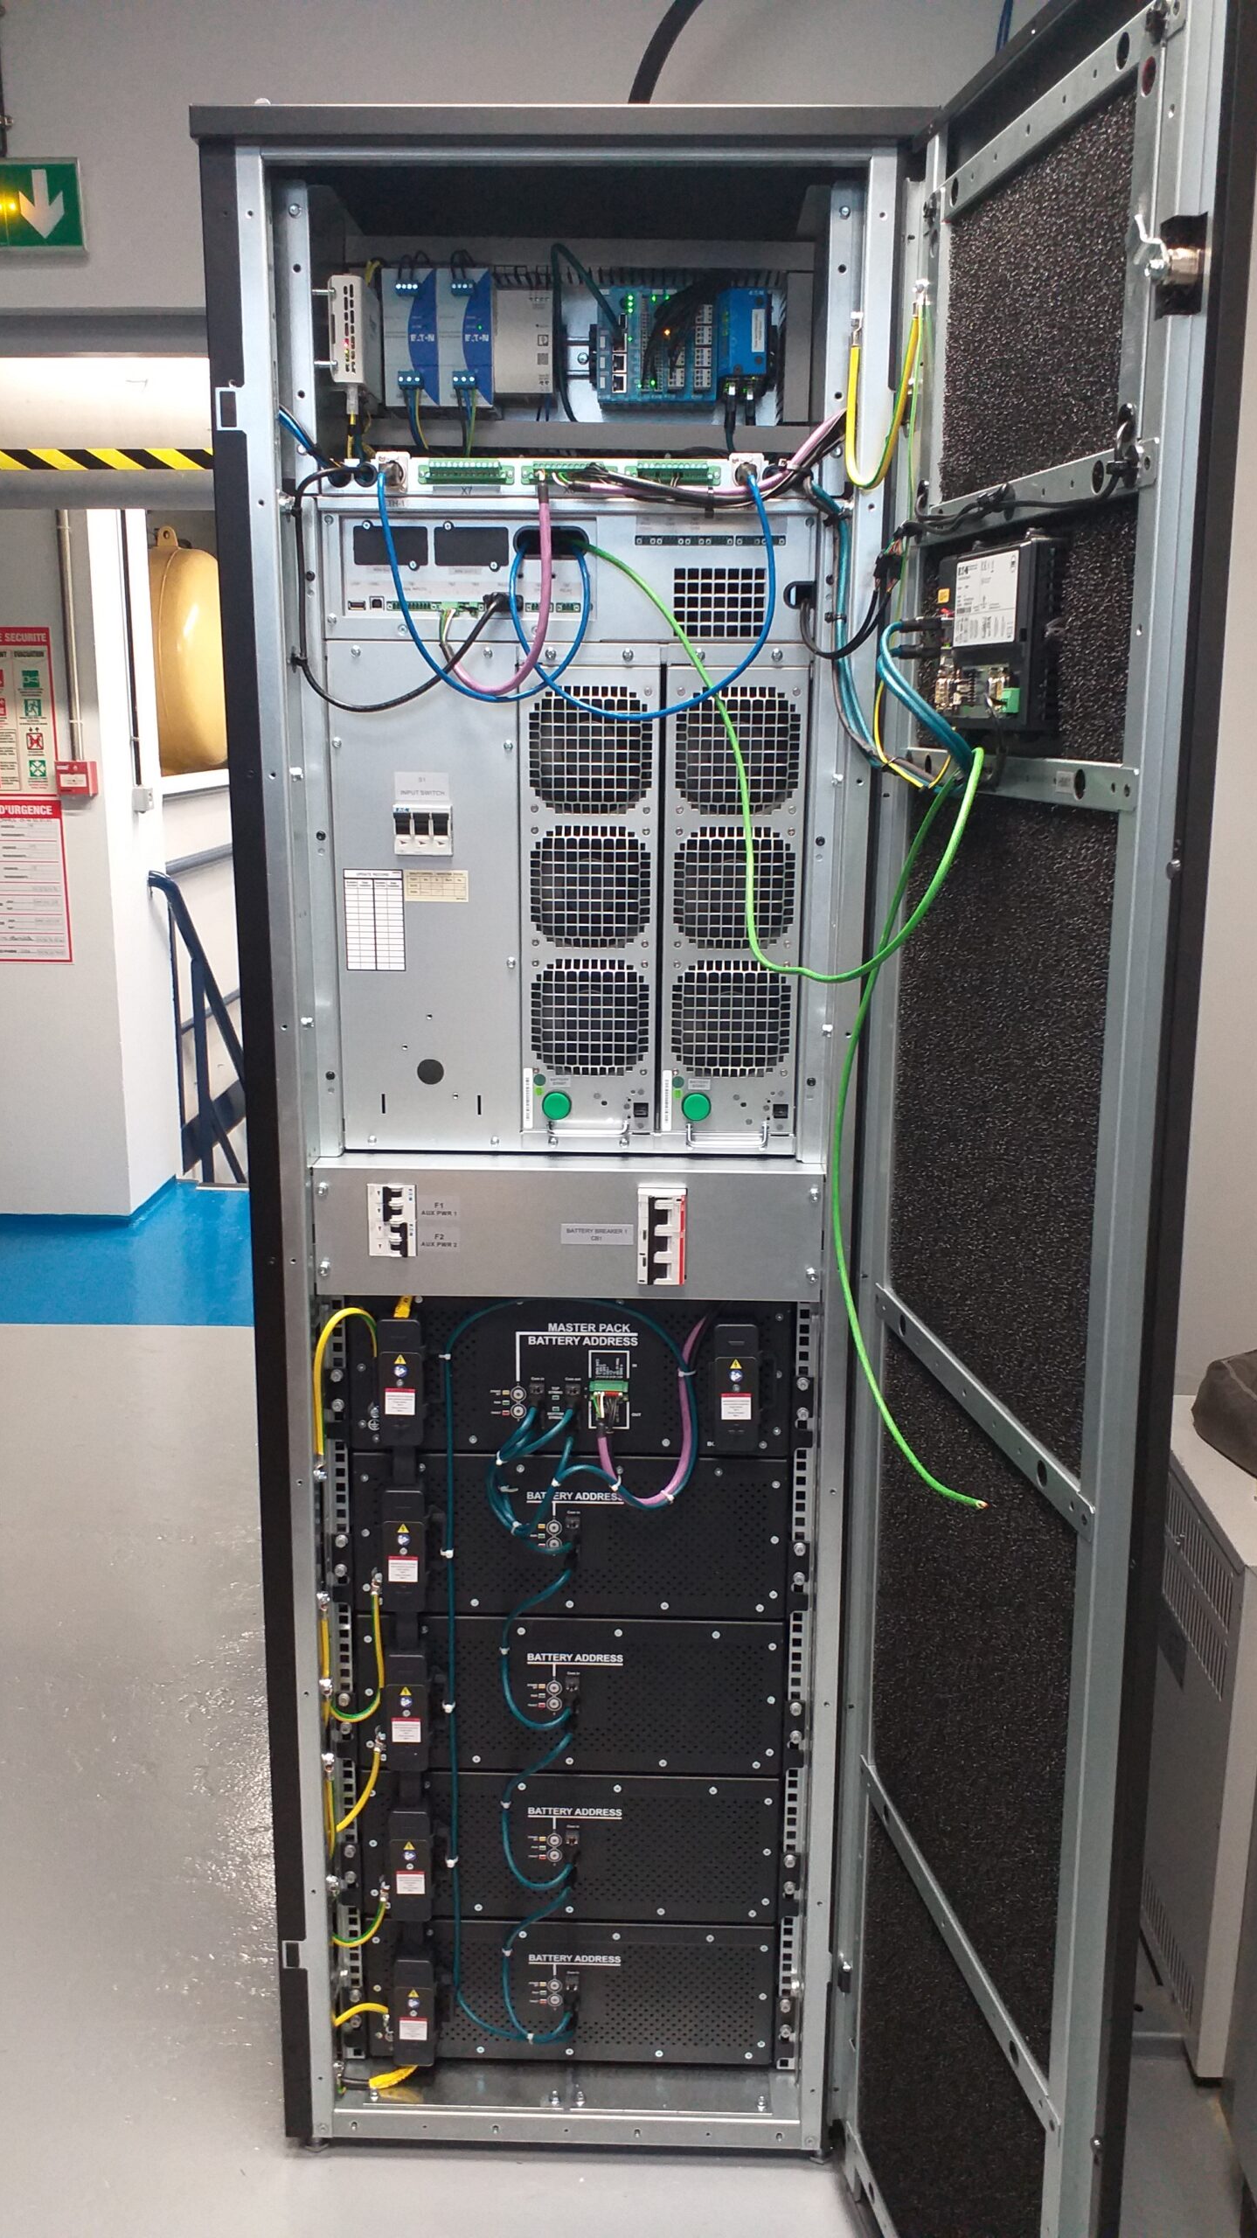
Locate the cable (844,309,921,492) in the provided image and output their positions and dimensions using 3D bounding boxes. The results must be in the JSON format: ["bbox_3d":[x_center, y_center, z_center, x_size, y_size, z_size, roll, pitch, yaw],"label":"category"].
[{"bbox_3d":[0.211,-0.595,1.393,0.055,0.130,0.090,1,12,1],"label":"cable"}]

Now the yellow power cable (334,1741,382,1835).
[{"bbox_3d":[-0.280,0.689,1.730,0.051,0.109,0.060,1,12,1],"label":"yellow power cable"}]

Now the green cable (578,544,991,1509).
[{"bbox_3d":[0.113,-0.119,1.380,0.325,0.740,0.430,1,12,1],"label":"green cable"}]

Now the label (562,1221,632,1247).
[{"bbox_3d":[-0.030,0.110,1.601,0.070,0.023,0.003,1,12,1],"label":"label"}]

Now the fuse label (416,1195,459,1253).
[{"bbox_3d":[-0.181,0.099,1.602,0.038,0.054,0.003,1,12,1],"label":"fuse label"}]

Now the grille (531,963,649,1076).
[{"bbox_3d":[-0.036,-0.095,1.604,0.114,0.110,0.012,1,12,1],"label":"grille"}]

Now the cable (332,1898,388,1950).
[{"bbox_3d":[-0.281,0.843,1.759,0.059,0.063,0.060,1,12,1],"label":"cable"}]

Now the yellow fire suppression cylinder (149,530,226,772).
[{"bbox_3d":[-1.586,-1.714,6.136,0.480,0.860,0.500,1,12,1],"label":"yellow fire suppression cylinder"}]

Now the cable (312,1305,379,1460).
[{"bbox_3d":[-0.276,0.254,1.630,0.065,0.155,0.070,1,12,1],"label":"cable"}]

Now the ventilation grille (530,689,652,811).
[{"bbox_3d":[-0.034,-0.338,1.543,0.112,0.109,0.010,1,12,1],"label":"ventilation grille"}]

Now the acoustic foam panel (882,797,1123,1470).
[{"bbox_3d":[0.285,-0.017,1.270,0.030,0.455,0.405,-2,13,-9],"label":"acoustic foam panel"}]

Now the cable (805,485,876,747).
[{"bbox_3d":[0.183,-0.429,1.449,0.065,0.220,0.110,1,12,1],"label":"cable"}]

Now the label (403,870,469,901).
[{"bbox_3d":[-0.181,-0.220,1.577,0.062,0.031,0.002,1,12,1],"label":"label"}]

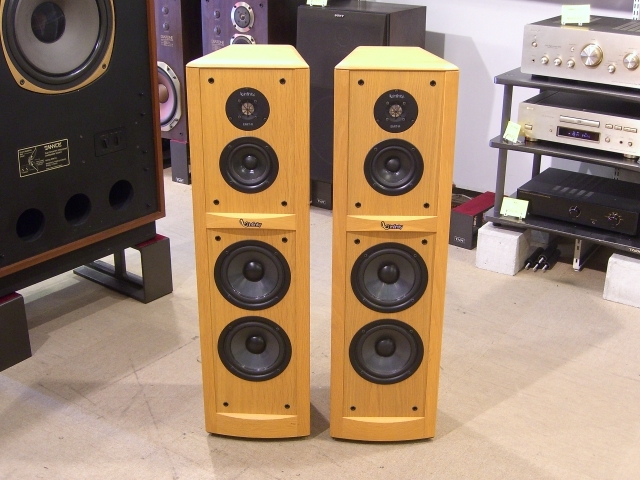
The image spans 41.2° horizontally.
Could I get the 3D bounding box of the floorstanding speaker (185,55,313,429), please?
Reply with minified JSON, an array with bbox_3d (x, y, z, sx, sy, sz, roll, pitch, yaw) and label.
[{"bbox_3d":[-0.155,0.021,2.155,0.272,0.974,0.285,1,23,2],"label":"floorstanding speaker"}]

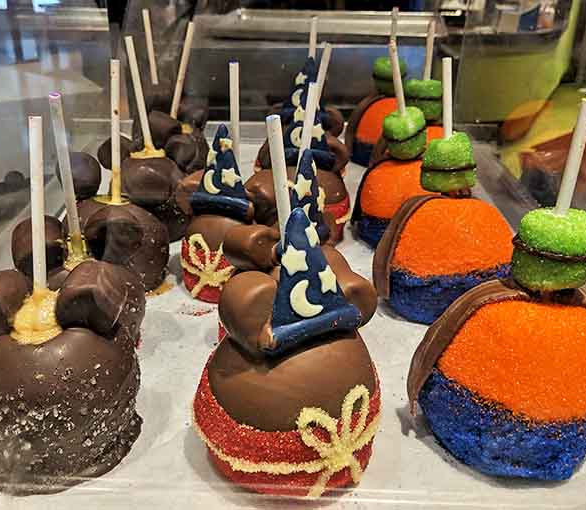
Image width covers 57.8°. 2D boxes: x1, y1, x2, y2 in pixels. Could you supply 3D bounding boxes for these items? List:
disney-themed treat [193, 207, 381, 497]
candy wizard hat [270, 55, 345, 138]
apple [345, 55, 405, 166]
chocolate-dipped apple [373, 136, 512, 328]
[{"bbox_3d":[-0.003,0.041,0.239,0.090,0.135,0.090,-12,30,-23],"label":"disney-themed treat"},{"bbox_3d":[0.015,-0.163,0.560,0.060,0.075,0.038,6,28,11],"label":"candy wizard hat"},{"bbox_3d":[0.118,-0.184,0.680,0.096,0.133,0.092,-1,27,-3],"label":"apple"},{"bbox_3d":[0.107,-0.019,0.368,0.096,0.130,0.092,-1,27,-3],"label":"chocolate-dipped apple"}]

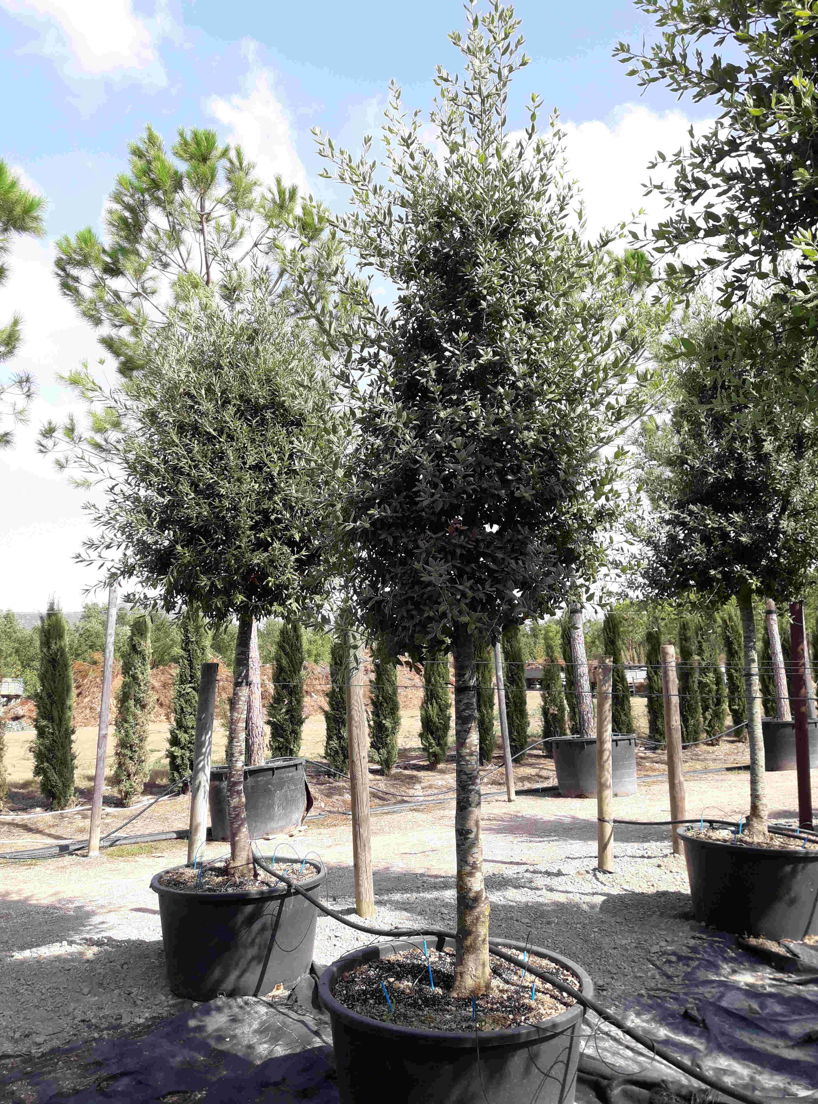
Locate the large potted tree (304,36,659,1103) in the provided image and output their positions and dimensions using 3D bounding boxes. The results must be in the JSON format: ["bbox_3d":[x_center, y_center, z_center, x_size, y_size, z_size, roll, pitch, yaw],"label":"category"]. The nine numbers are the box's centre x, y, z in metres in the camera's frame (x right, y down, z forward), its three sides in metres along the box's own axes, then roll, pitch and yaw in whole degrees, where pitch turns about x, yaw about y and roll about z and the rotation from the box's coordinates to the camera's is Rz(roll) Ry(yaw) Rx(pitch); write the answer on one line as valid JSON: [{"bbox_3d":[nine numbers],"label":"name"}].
[{"bbox_3d":[0.261,-0.088,3.079,1.196,3.932,1.196,-1,-7,0],"label":"large potted tree"}]

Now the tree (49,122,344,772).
[{"bbox_3d":[-2.069,-0.898,8.651,2.922,6.989,2.922,-1,-7,0],"label":"tree"}]

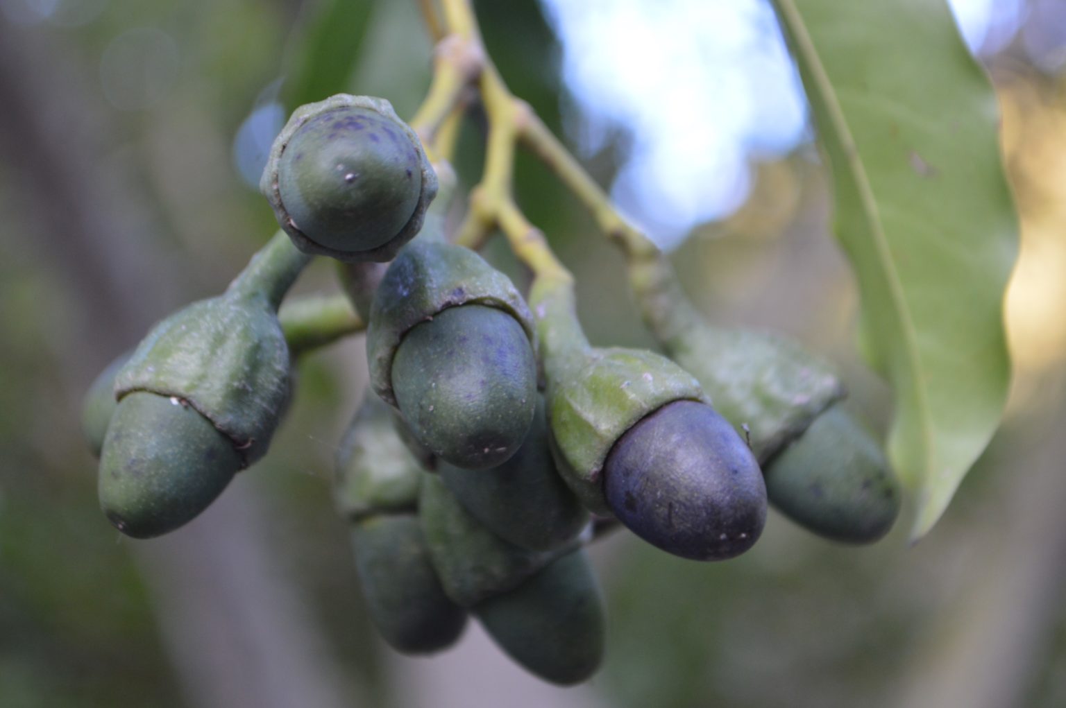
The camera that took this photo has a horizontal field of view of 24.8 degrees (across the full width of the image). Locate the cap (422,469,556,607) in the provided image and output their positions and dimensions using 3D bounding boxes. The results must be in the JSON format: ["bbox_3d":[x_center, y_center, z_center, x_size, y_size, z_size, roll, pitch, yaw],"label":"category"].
[{"bbox_3d":[-0.005,0.020,0.300,0.018,0.017,0.018,-27,3,0],"label":"cap"}]

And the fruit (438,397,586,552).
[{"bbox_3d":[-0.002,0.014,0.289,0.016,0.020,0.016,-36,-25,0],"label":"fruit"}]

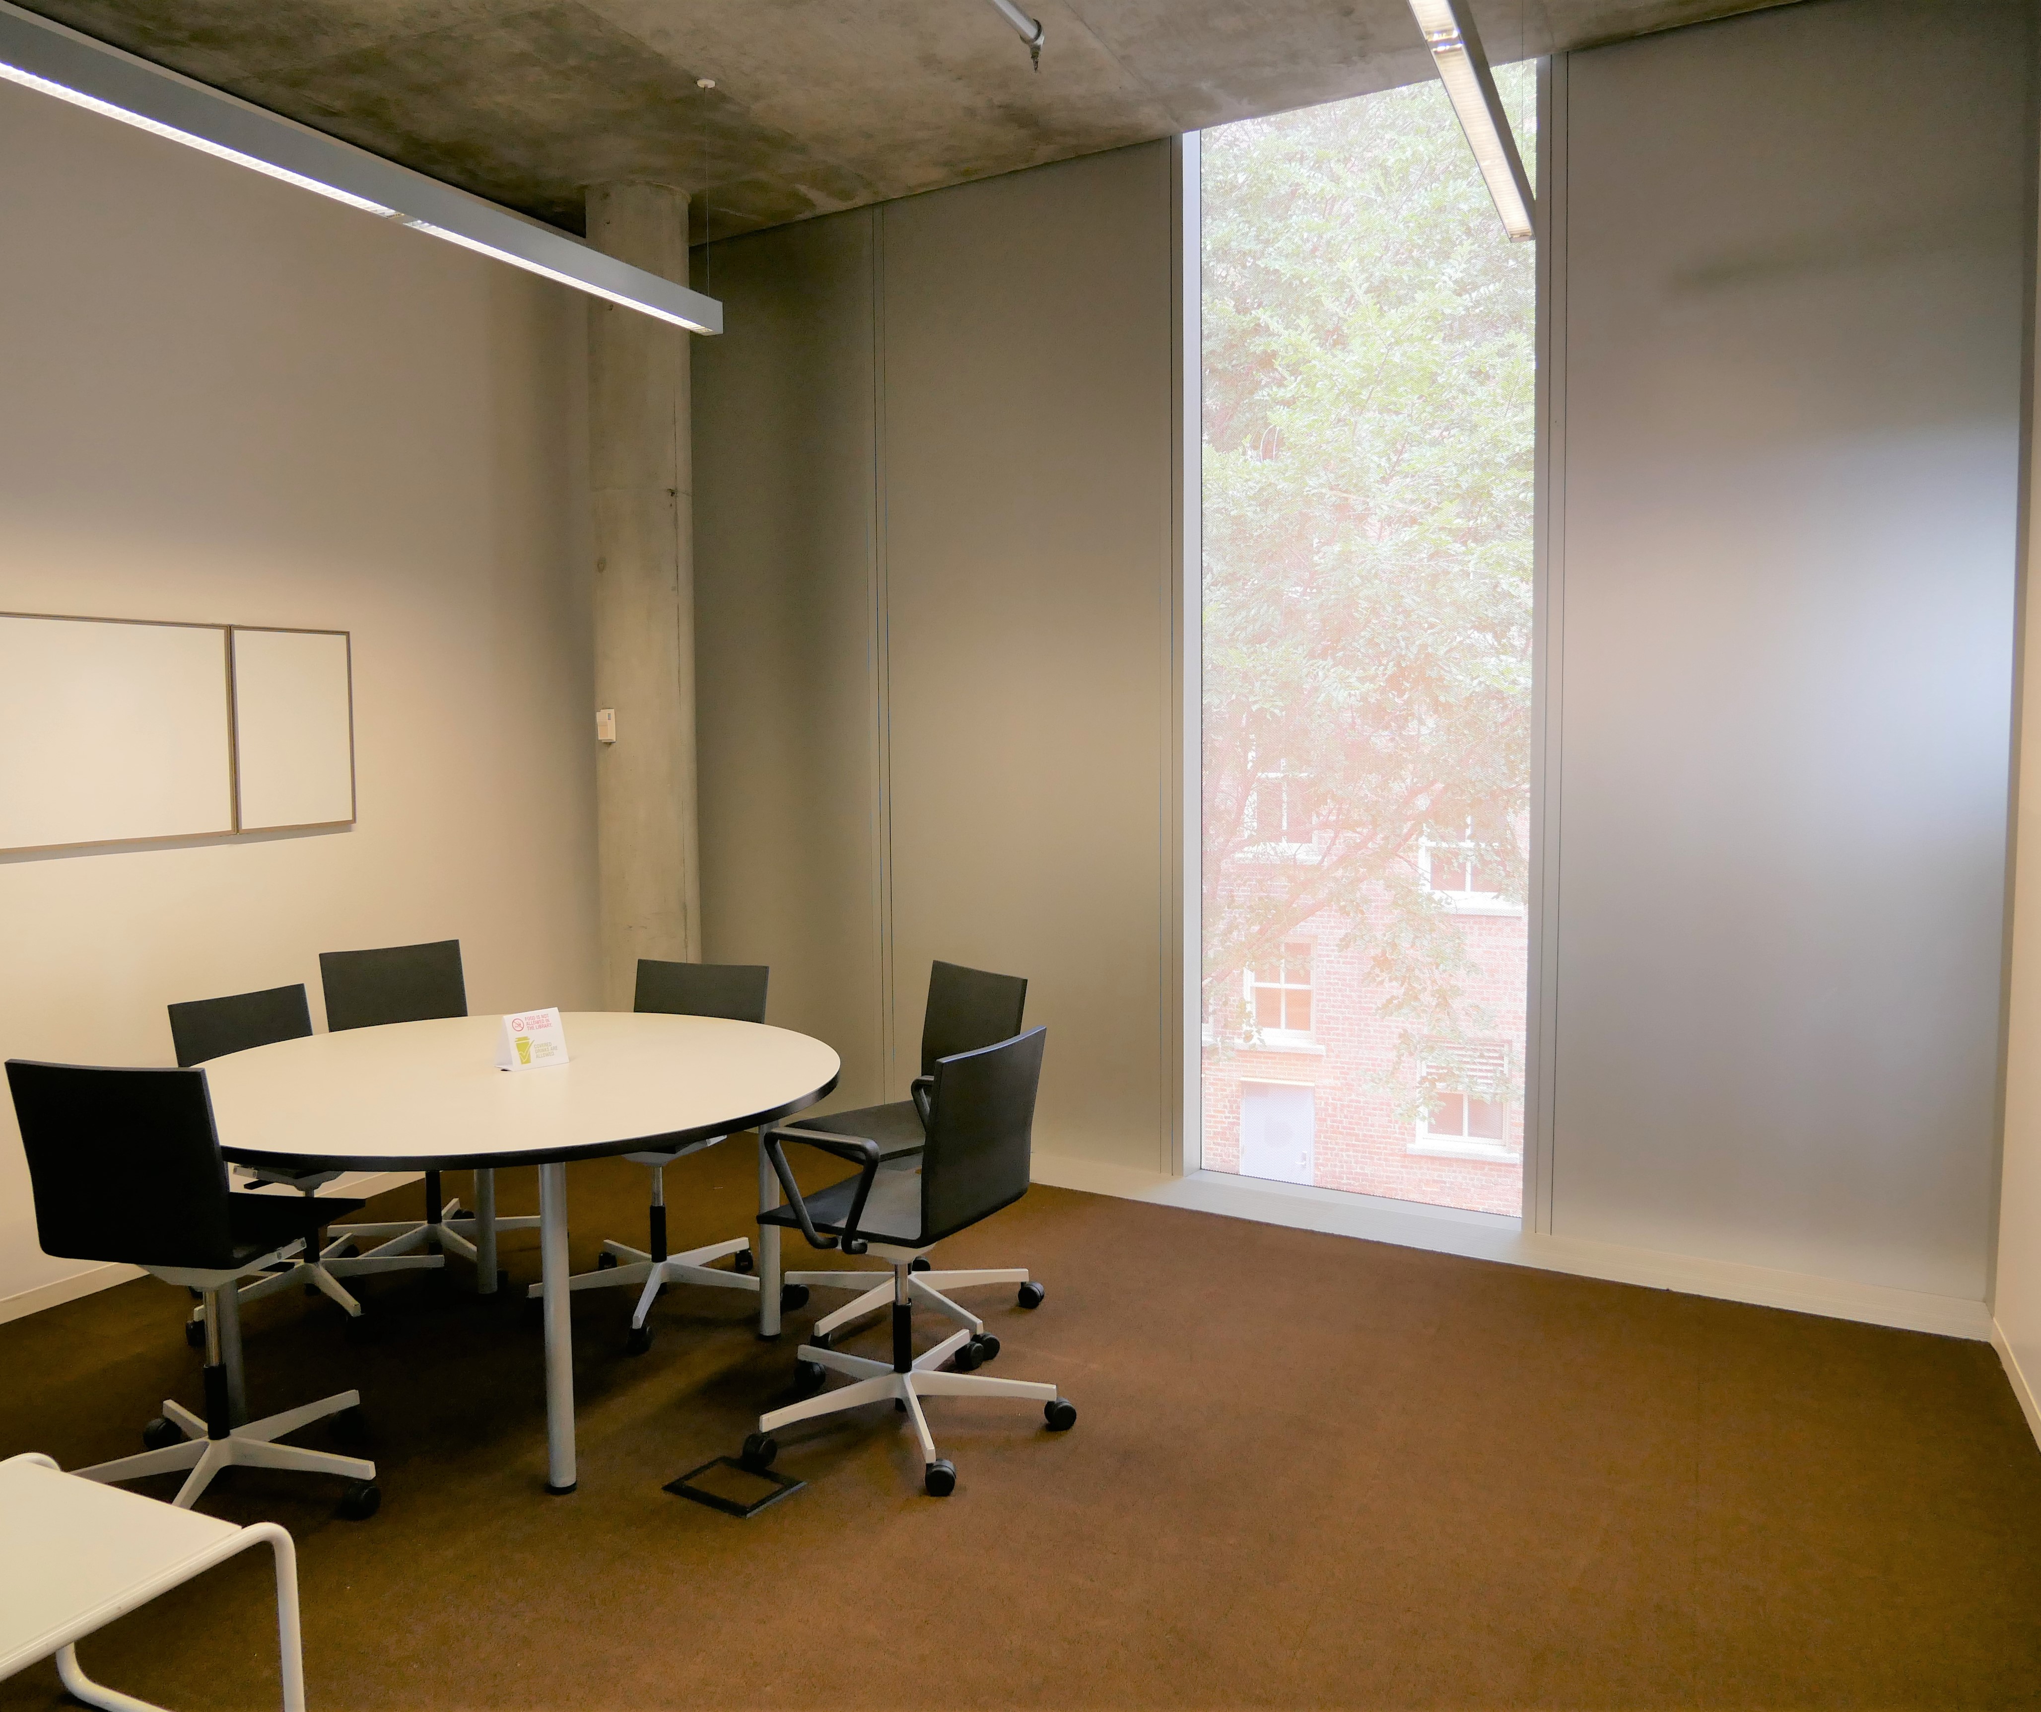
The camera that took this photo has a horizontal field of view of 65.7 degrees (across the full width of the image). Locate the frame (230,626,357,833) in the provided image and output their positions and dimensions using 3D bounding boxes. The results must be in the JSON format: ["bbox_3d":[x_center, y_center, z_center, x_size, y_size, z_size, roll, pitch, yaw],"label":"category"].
[{"bbox_3d":[-2.211,-0.387,4.834,0.025,0.606,0.437,2,5,24],"label":"frame"}]

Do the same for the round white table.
[{"bbox_3d":[-1.189,0.867,3.722,1.512,0.740,1.512,0,5,0],"label":"round white table"}]

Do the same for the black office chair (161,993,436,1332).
[{"bbox_3d":[-1.883,0.790,4.124,0.682,0.829,0.658,2,5,27],"label":"black office chair"}]

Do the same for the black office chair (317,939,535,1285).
[{"bbox_3d":[-1.642,0.727,4.446,0.682,0.901,0.658,-4,6,-43],"label":"black office chair"}]

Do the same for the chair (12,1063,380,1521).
[{"bbox_3d":[-1.561,0.819,3.106,0.657,0.938,0.682,1,5,11],"label":"chair"}]

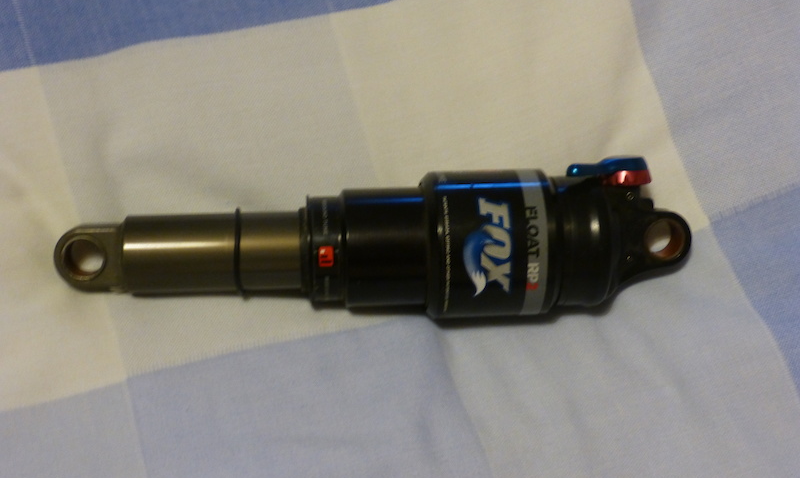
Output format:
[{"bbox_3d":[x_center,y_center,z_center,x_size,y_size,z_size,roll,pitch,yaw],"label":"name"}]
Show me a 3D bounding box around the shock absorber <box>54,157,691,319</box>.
[{"bbox_3d":[-0.008,0.001,0.379,0.220,0.051,0.054,-2,96,-3],"label":"shock absorber"}]

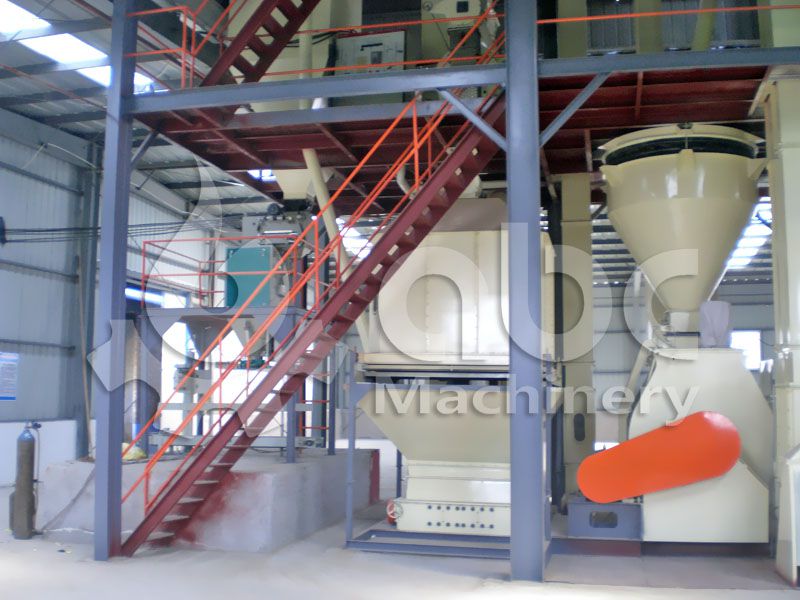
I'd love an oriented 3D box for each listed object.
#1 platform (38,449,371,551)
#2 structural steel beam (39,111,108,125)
[{"bbox_3d":[-2.458,2.695,12.658,3.220,0.870,4.280,-1,-6,13],"label":"platform"},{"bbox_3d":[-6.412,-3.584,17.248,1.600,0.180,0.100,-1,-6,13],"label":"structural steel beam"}]

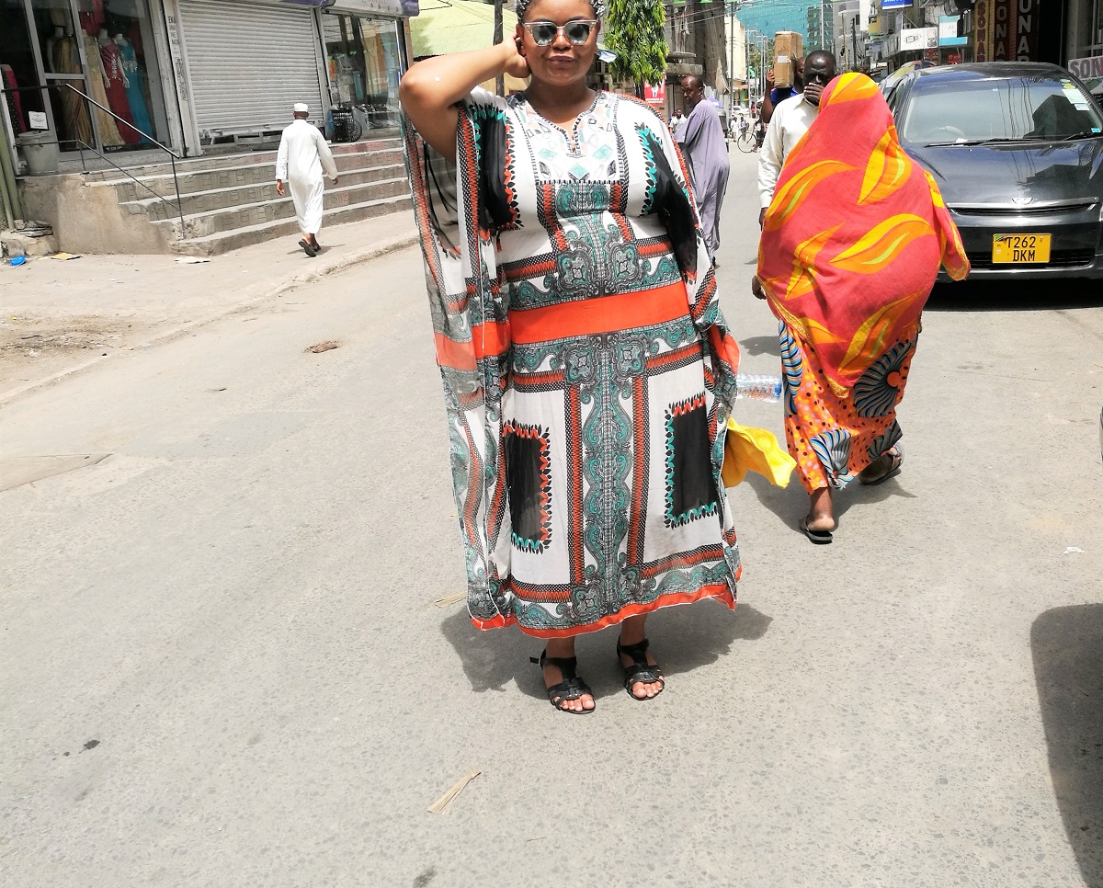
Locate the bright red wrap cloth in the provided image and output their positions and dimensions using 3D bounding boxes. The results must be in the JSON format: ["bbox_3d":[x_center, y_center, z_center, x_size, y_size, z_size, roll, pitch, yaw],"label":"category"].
[{"bbox_3d":[1.035,-0.707,3.834,0.670,1.020,0.480,0,17,14],"label":"bright red wrap cloth"}]

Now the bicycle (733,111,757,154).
[{"bbox_3d":[6.506,-9.748,36.212,1.750,1.050,0.580,-18,21,-40],"label":"bicycle"}]

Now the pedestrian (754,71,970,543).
[{"bbox_3d":[1.048,-0.544,3.882,0.670,1.360,0.520,0,17,14],"label":"pedestrian"}]

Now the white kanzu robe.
[{"bbox_3d":[-2.862,-3.084,13.334,0.660,1.300,0.420,-4,16,4],"label":"white kanzu robe"}]

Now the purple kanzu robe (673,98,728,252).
[{"bbox_3d":[1.291,-2.272,9.851,0.430,1.280,0.460,6,19,31],"label":"purple kanzu robe"}]

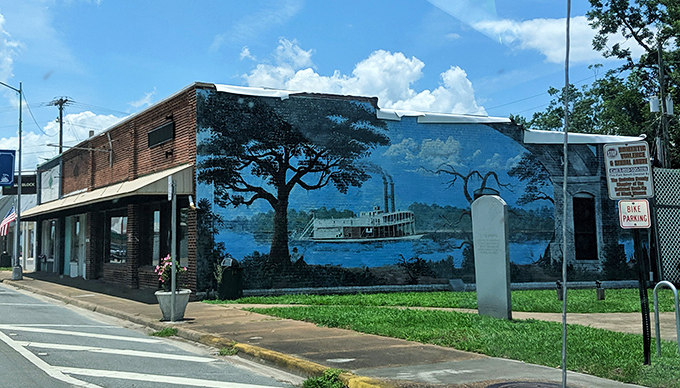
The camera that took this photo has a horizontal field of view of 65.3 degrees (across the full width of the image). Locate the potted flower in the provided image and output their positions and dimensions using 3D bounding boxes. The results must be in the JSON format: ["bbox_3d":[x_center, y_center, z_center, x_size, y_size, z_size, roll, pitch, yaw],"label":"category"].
[{"bbox_3d":[-3.040,1.705,9.650,0.660,1.200,0.660,-1,-6,0],"label":"potted flower"}]

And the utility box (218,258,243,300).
[{"bbox_3d":[-2.502,1.949,12.150,0.570,0.960,0.560,-4,-6,30],"label":"utility box"}]

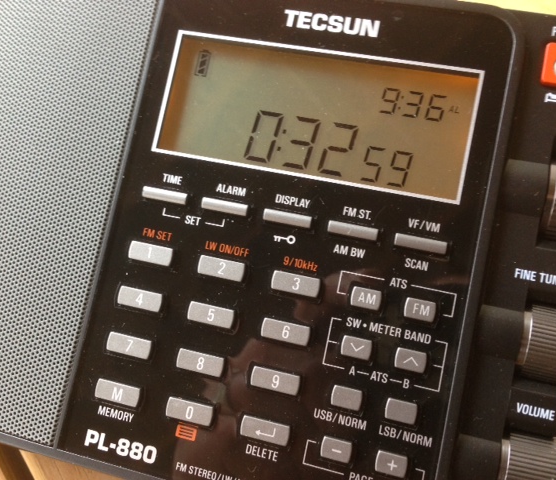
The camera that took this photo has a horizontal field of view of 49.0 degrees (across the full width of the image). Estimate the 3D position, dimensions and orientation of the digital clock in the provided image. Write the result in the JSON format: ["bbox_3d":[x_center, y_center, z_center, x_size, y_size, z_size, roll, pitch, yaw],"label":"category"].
[{"bbox_3d":[0.007,-0.027,0.131,0.066,0.003,0.027,11,85,11],"label":"digital clock"}]

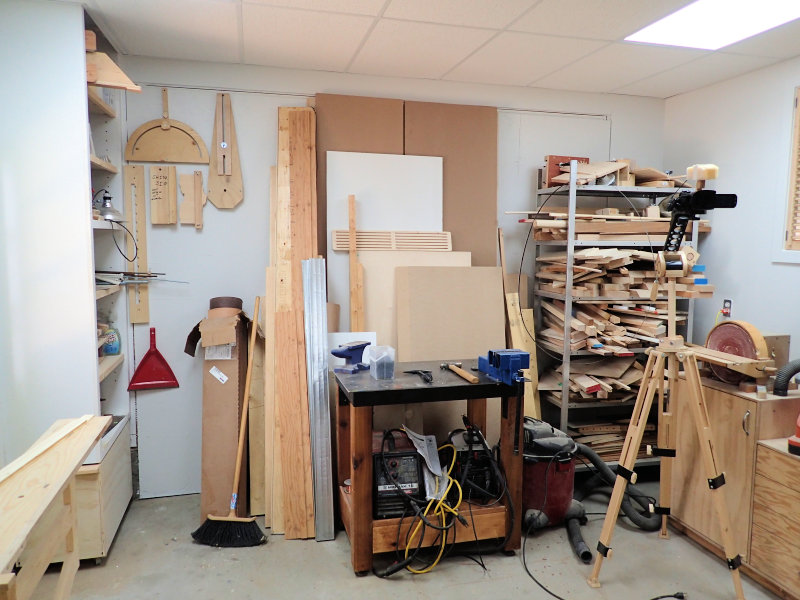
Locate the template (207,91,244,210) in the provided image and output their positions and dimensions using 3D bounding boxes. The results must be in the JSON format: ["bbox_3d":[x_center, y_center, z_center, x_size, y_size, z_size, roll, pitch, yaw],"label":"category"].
[{"bbox_3d":[-1.024,-0.868,3.365,0.202,0.654,0.042,-1,6,-15],"label":"template"}]

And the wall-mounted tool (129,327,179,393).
[{"bbox_3d":[-1.451,0.347,3.374,0.275,0.361,0.073,-1,6,-15],"label":"wall-mounted tool"}]

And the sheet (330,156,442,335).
[{"bbox_3d":[-0.085,0.130,3.658,0.738,2.070,0.020,-1,3,-15],"label":"sheet"}]

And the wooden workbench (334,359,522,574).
[{"bbox_3d":[0.118,0.821,3.001,0.852,0.888,0.566,-1,6,-15],"label":"wooden workbench"}]

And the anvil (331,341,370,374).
[{"bbox_3d":[-0.248,0.299,2.955,0.095,0.135,0.228,6,8,44],"label":"anvil"}]

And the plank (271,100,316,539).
[{"bbox_3d":[-0.586,0.060,3.236,0.230,2.420,0.050,1,-9,-15],"label":"plank"}]

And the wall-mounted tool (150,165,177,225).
[{"bbox_3d":[-1.355,-0.599,3.313,0.123,0.324,0.032,-1,6,-15],"label":"wall-mounted tool"}]

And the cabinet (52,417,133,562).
[{"bbox_3d":[-1.682,0.989,3.037,0.380,0.520,0.710,-1,6,-15],"label":"cabinet"}]

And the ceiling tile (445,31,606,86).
[{"bbox_3d":[0.675,-1.358,3.299,0.598,0.020,0.926,-1,6,-15],"label":"ceiling tile"}]

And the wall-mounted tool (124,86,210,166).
[{"bbox_3d":[-1.327,-0.990,3.277,0.447,0.408,0.032,-1,6,-15],"label":"wall-mounted tool"}]

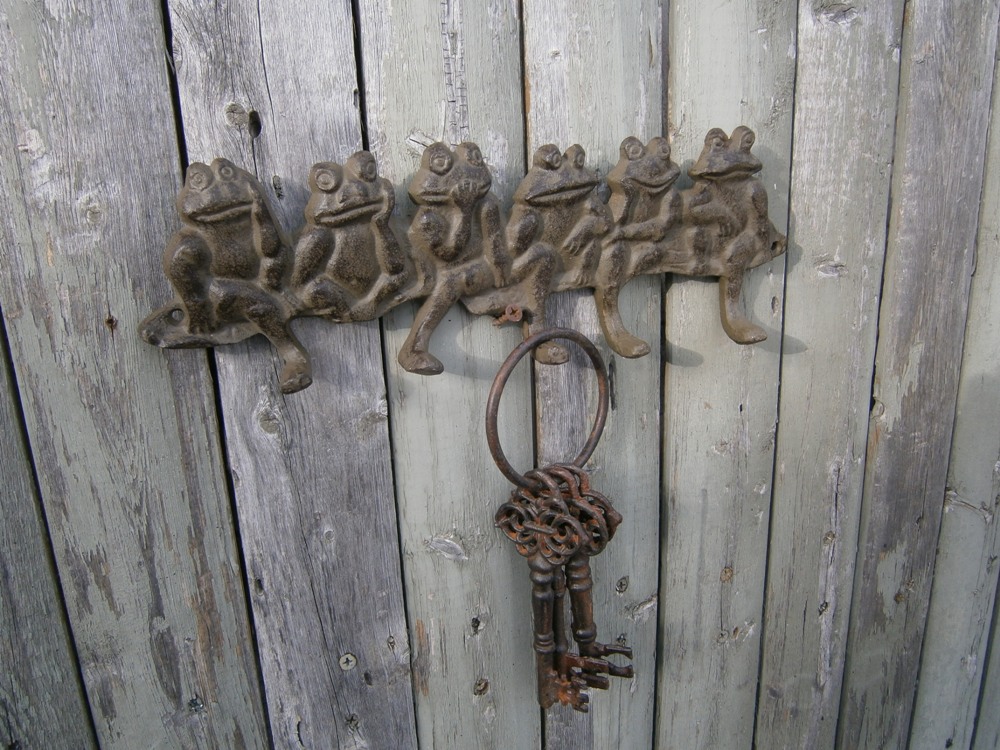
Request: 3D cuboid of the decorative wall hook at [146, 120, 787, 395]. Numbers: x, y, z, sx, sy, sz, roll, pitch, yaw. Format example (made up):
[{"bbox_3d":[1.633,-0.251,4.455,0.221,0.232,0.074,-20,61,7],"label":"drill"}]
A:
[{"bbox_3d":[0.012,-0.064,0.402,0.381,0.123,0.045,-8,16,-20],"label":"decorative wall hook"}]

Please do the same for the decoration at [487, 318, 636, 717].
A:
[{"bbox_3d":[0.037,0.090,0.442,0.088,0.240,0.051,-8,16,-20],"label":"decoration"}]

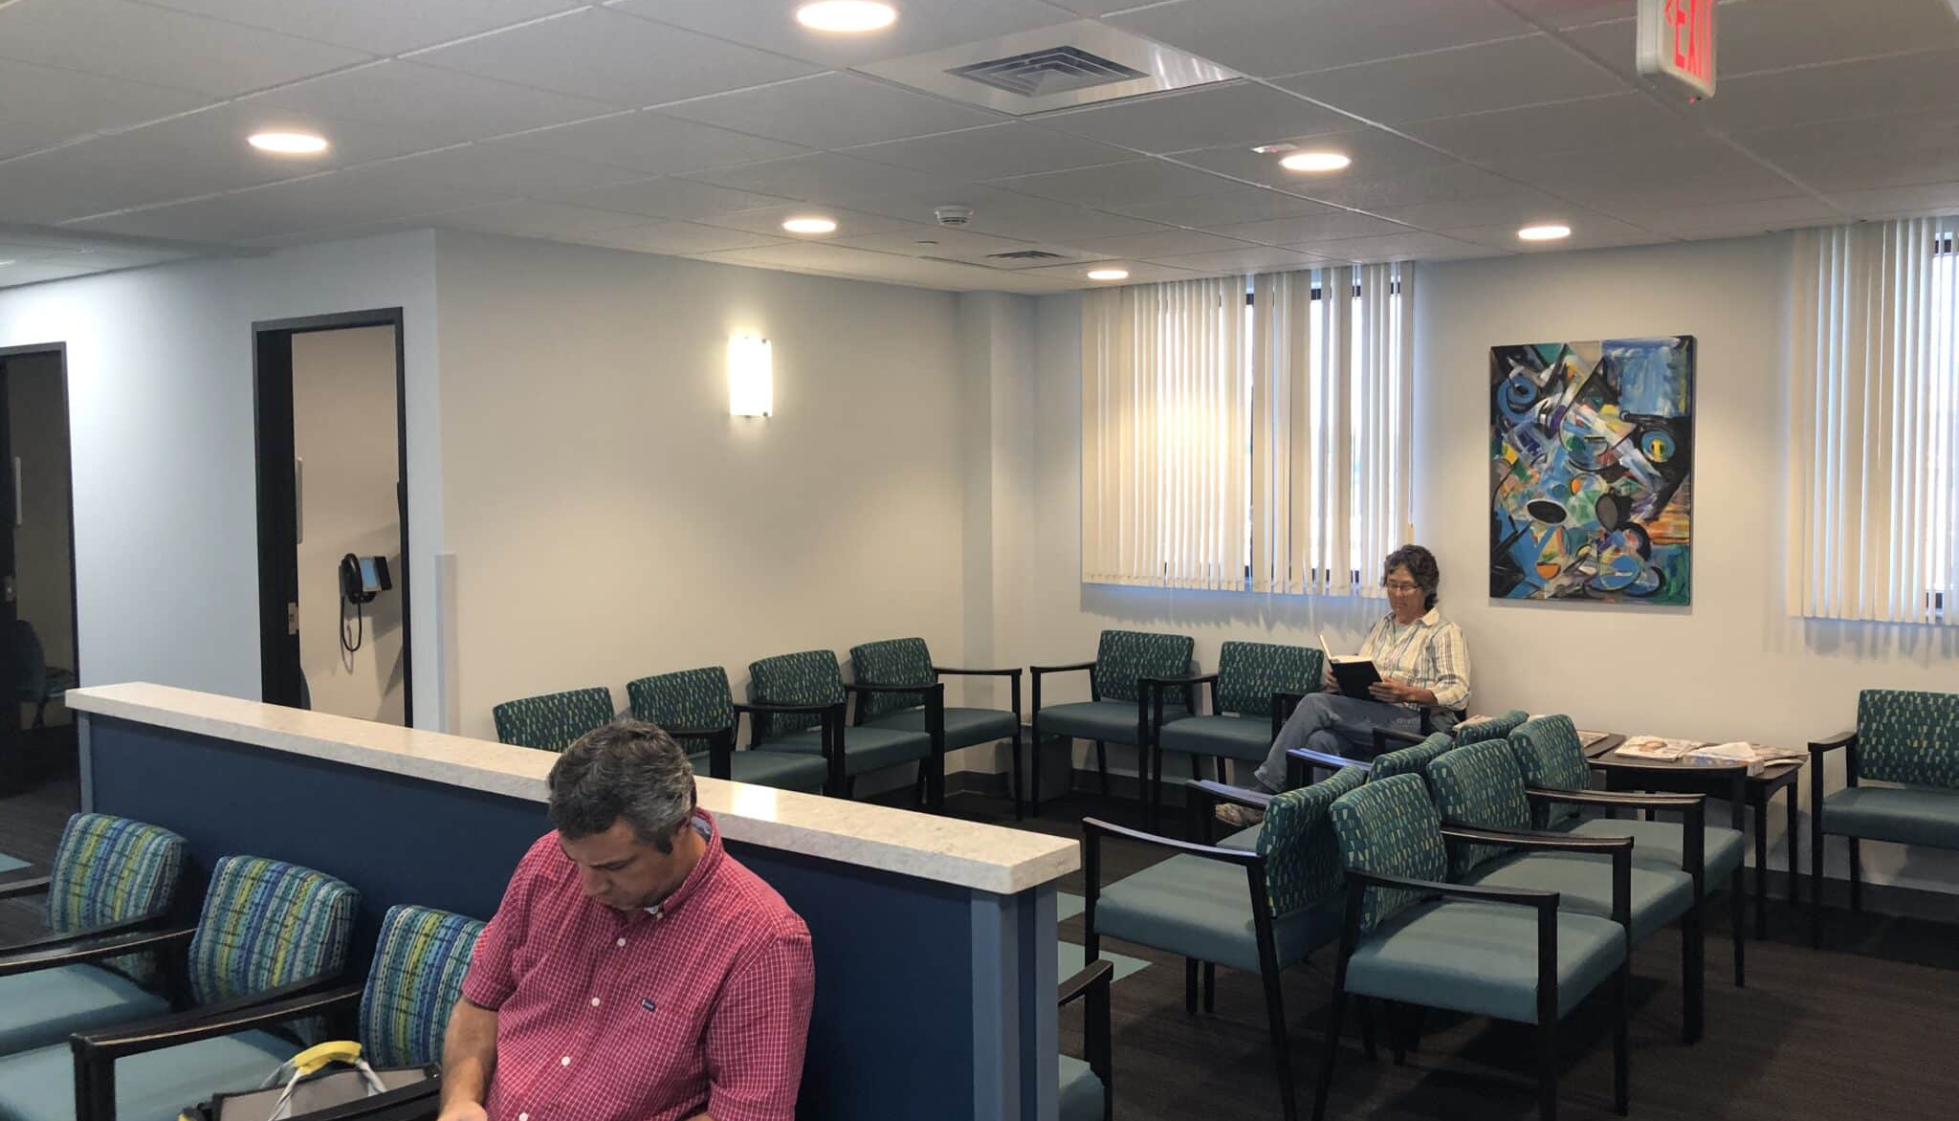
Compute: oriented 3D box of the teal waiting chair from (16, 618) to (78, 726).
[{"bbox_3d":[-4.920,0.688,8.476,0.530,0.820,0.570,2,5,38],"label":"teal waiting chair"}]

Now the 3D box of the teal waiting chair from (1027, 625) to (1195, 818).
[{"bbox_3d":[0.630,0.744,7.091,0.590,0.810,0.610,2,5,38],"label":"teal waiting chair"}]

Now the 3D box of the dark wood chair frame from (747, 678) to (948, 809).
[{"bbox_3d":[-0.575,0.852,6.481,0.590,0.690,0.590,2,5,38],"label":"dark wood chair frame"}]

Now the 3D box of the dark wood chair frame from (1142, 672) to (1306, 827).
[{"bbox_3d":[1.157,0.817,6.757,0.620,0.750,0.630,3,5,37],"label":"dark wood chair frame"}]

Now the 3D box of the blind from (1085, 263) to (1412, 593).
[{"bbox_3d":[1.119,-0.552,6.943,1.620,1.375,0.090,2,5,38],"label":"blind"}]

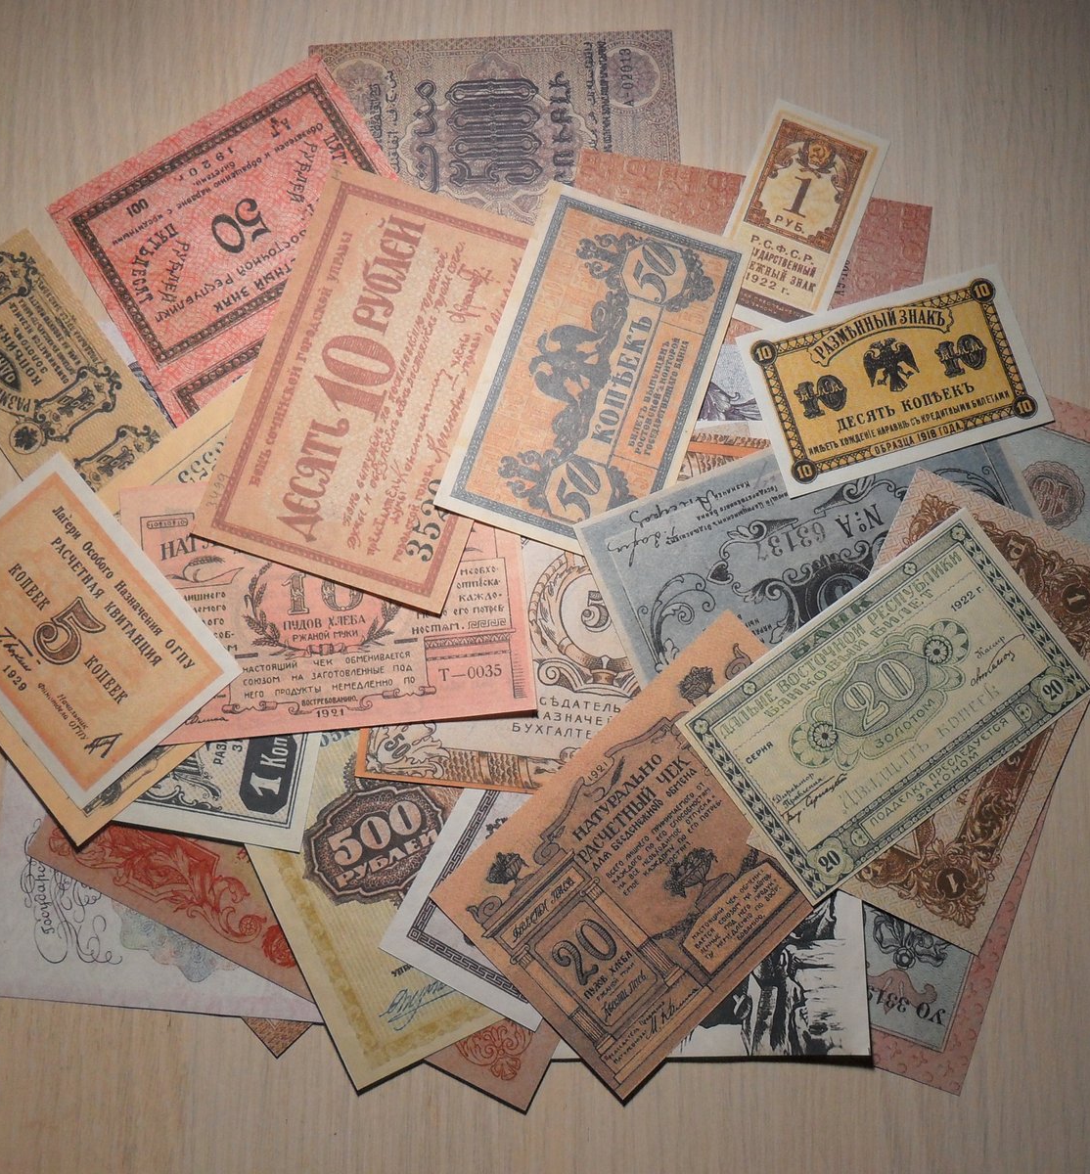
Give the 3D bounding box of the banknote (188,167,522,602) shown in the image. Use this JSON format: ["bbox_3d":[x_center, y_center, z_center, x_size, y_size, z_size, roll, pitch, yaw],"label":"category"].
[{"bbox_3d":[-0.047,-0.060,0.367,0.077,0.002,0.120,19,82,1],"label":"banknote"}]

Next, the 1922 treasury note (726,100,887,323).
[{"bbox_3d":[0.078,-0.115,0.377,0.038,0.002,0.068,22,82,2],"label":"1922 treasury note"}]

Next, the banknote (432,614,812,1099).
[{"bbox_3d":[0.037,0.076,0.351,0.119,0.002,0.079,-44,85,-6],"label":"banknote"}]

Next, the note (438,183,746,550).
[{"bbox_3d":[0.016,-0.064,0.369,0.064,0.002,0.108,20,82,1],"label":"note"}]

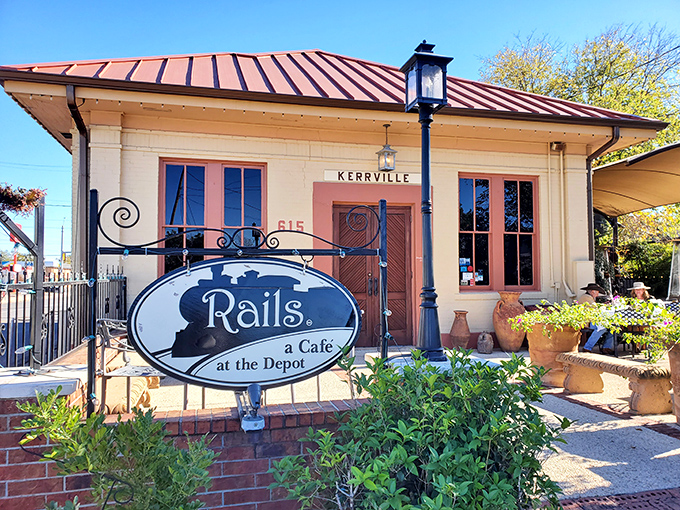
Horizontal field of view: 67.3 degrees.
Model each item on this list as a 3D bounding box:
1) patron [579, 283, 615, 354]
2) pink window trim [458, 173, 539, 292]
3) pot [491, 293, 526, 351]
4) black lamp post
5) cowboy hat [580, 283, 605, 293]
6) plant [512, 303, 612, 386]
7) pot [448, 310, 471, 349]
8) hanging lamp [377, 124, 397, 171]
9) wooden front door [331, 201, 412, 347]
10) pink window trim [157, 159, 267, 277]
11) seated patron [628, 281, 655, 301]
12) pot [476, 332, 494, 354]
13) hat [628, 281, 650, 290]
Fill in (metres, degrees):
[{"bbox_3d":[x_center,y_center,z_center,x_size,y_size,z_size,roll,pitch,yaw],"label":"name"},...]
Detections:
[{"bbox_3d":[4.563,1.113,9.082,0.700,1.250,0.520,0,-1,-5],"label":"patron"},{"bbox_3d":[3.021,-0.415,9.665,1.740,2.233,0.140,0,-1,-15],"label":"pink window trim"},{"bbox_3d":[3.043,1.188,9.158,0.610,1.075,0.600,0,-2,0],"label":"pot"},{"bbox_3d":[0.550,-0.351,3.173,0.260,1.994,0.260,0,-3,-14],"label":"black lamp post"},{"bbox_3d":[4.499,0.592,9.100,0.420,0.145,0.360,11,2,21],"label":"cowboy hat"},{"bbox_3d":[2.909,1.159,6.700,1.180,1.070,1.000,0,-1,17],"label":"plant"},{"bbox_3d":[2.132,1.369,9.090,0.365,0.745,0.365,0,-1,0],"label":"pot"},{"bbox_3d":[0.783,-1.775,8.510,0.263,0.775,0.263,1,-1,-34],"label":"hanging lamp"},{"bbox_3d":[0.580,0.382,9.110,1.500,2.504,0.080,0,-1,-15],"label":"wooden front door"},{"bbox_3d":[-2.135,-0.478,8.680,1.820,2.300,0.140,0,-3,-14],"label":"pink window trim"},{"bbox_3d":[5.630,1.120,9.532,0.560,1.250,0.720,0,-1,20],"label":"seated patron"},{"bbox_3d":[2.572,1.544,9.017,0.295,0.365,0.285,0,-3,-14],"label":"pot"},{"bbox_3d":[5.430,0.576,9.250,0.400,0.140,0.420,-2,-3,30],"label":"hat"}]

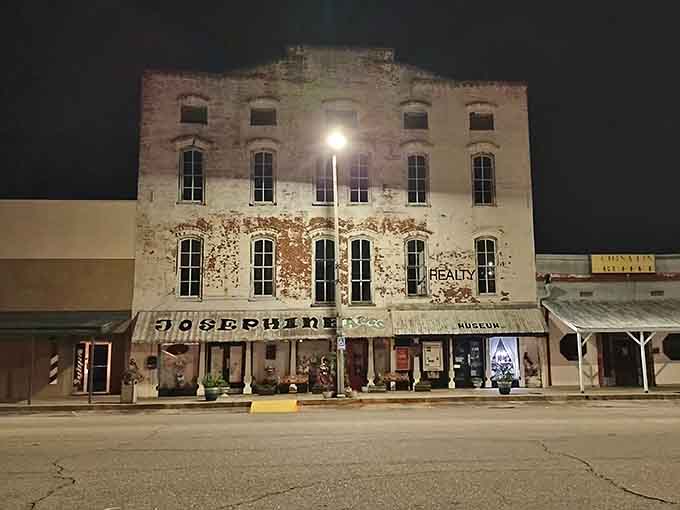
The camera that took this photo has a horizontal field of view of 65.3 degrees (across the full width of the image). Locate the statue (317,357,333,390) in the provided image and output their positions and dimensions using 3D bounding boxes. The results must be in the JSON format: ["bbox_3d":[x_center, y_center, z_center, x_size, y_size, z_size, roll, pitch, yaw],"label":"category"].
[{"bbox_3d":[-0.647,4.902,22.126,0.668,1.310,0.500,0,-7,-4],"label":"statue"}]

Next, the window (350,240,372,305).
[{"bbox_3d":[0.945,0.695,23.035,0.987,2.833,0.180,0,-7,-6],"label":"window"}]

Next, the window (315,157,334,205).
[{"bbox_3d":[-0.637,-3.241,22.919,0.930,2.182,0.180,0,-8,-5],"label":"window"}]

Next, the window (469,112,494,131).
[{"bbox_3d":[6.541,-6.171,24.517,1.230,0.864,0.200,0,-7,-4],"label":"window"}]

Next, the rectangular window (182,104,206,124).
[{"bbox_3d":[-6.344,-6.115,23.086,1.126,0.905,0.180,0,-7,-6],"label":"rectangular window"}]

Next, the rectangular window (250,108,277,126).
[{"bbox_3d":[-3.430,-6.165,23.782,1.156,0.838,0.200,0,-7,-4],"label":"rectangular window"}]

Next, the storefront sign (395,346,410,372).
[{"bbox_3d":[2.615,4.312,22.100,0.654,0.983,0.060,0,-8,-5],"label":"storefront sign"}]

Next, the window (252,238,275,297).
[{"bbox_3d":[-3.317,0.542,22.999,0.946,2.525,0.200,0,-7,-4],"label":"window"}]

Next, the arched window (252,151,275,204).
[{"bbox_3d":[-3.328,-3.372,23.074,0.948,2.409,0.180,0,-7,-6],"label":"arched window"}]

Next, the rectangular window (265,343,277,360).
[{"bbox_3d":[-2.941,4.109,22.526,0.484,0.733,0.120,0,-7,-6],"label":"rectangular window"}]

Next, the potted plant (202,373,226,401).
[{"bbox_3d":[-4.794,5.033,20.300,0.938,1.050,0.863,0,-8,-5],"label":"potted plant"}]

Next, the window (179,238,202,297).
[{"bbox_3d":[-6.418,0.537,22.771,1.012,2.500,0.200,0,-7,-4],"label":"window"}]

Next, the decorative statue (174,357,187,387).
[{"bbox_3d":[-6.787,5.000,22.571,0.501,1.337,0.400,0,-7,-4],"label":"decorative statue"}]

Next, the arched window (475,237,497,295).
[{"bbox_3d":[6.554,0.514,23.729,0.916,2.516,0.200,0,-7,-4],"label":"arched window"}]

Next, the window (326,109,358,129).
[{"bbox_3d":[0.112,-6.120,23.779,1.444,0.933,0.180,0,-7,-6],"label":"window"}]

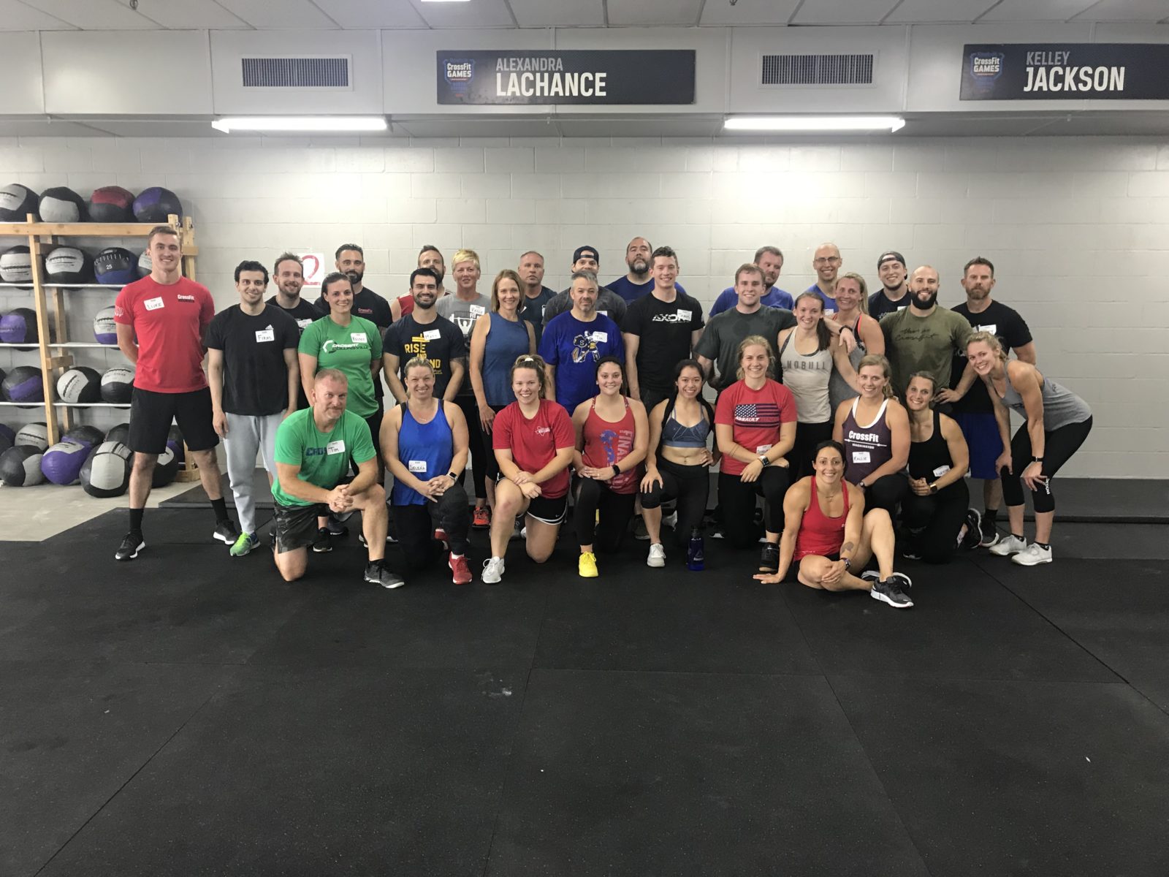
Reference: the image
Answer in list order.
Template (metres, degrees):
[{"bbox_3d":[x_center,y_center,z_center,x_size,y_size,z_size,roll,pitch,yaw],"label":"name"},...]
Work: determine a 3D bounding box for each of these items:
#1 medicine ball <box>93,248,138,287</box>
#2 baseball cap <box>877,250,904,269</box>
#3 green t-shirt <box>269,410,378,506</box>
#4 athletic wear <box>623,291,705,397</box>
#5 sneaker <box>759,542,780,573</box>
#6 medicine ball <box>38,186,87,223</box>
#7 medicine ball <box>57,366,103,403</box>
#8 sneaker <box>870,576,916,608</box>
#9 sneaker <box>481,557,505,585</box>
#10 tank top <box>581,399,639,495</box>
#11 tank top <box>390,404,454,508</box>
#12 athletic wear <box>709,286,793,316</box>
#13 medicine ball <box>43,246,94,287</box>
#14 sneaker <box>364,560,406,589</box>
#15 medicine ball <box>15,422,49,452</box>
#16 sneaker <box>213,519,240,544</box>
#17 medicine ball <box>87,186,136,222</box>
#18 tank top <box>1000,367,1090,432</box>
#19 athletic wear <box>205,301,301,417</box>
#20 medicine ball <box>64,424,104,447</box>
[{"bbox_3d":[-3.748,-1.351,7.575,0.350,0.350,0.350,0,9,0],"label":"medicine ball"},{"bbox_3d":[2.071,-1.174,6.366,0.180,0.135,0.260,4,-8,22],"label":"baseball cap"},{"bbox_3d":[-1.420,0.102,5.148,0.530,0.520,0.330,1,23,-17],"label":"green t-shirt"},{"bbox_3d":[0.498,-0.589,5.888,0.480,0.650,0.280,0,9,-4],"label":"athletic wear"},{"bbox_3d":[1.079,0.684,5.480,0.100,0.110,0.265,2,9,12],"label":"sneaker"},{"bbox_3d":[-4.140,-1.816,7.506,0.350,0.350,0.350,0,10,0],"label":"medicine ball"},{"bbox_3d":[-4.271,-0.429,8.000,0.360,0.352,0.360,0,9,0],"label":"medicine ball"},{"bbox_3d":[1.584,0.785,4.861,0.095,0.110,0.250,-8,13,-43],"label":"sneaker"},{"bbox_3d":[-0.494,0.706,5.217,0.100,0.115,0.270,0,9,1],"label":"sneaker"},{"bbox_3d":[0.150,0.040,5.456,0.330,0.560,0.250,0,9,-3],"label":"tank top"},{"bbox_3d":[-0.922,0.077,5.377,0.339,0.558,0.280,-1,9,-7],"label":"tank top"},{"bbox_3d":[1.076,-0.646,6.089,0.540,0.700,0.300,0,10,-1],"label":"athletic wear"},{"bbox_3d":[-4.042,-1.339,7.433,0.340,0.335,0.340,0,10,0],"label":"medicine ball"},{"bbox_3d":[-1.071,0.715,5.061,0.282,0.120,0.105,6,11,31],"label":"sneaker"},{"bbox_3d":[-4.520,0.051,7.838,0.350,0.350,0.350,0,9,0],"label":"medicine ball"},{"bbox_3d":[-2.190,0.576,5.809,0.110,0.130,0.290,-7,12,-36],"label":"sneaker"},{"bbox_3d":[-3.659,-1.794,7.343,0.340,0.315,0.340,0,10,0],"label":"medicine ball"},{"bbox_3d":[2.624,-0.214,5.418,0.550,0.270,0.340,35,1,-15],"label":"tank top"},{"bbox_3d":[-2.010,-0.485,5.722,0.516,0.653,0.280,-2,9,-15],"label":"athletic wear"},{"bbox_3d":[-4.119,0.073,7.793,0.350,0.350,0.350,0,10,0],"label":"medicine ball"}]

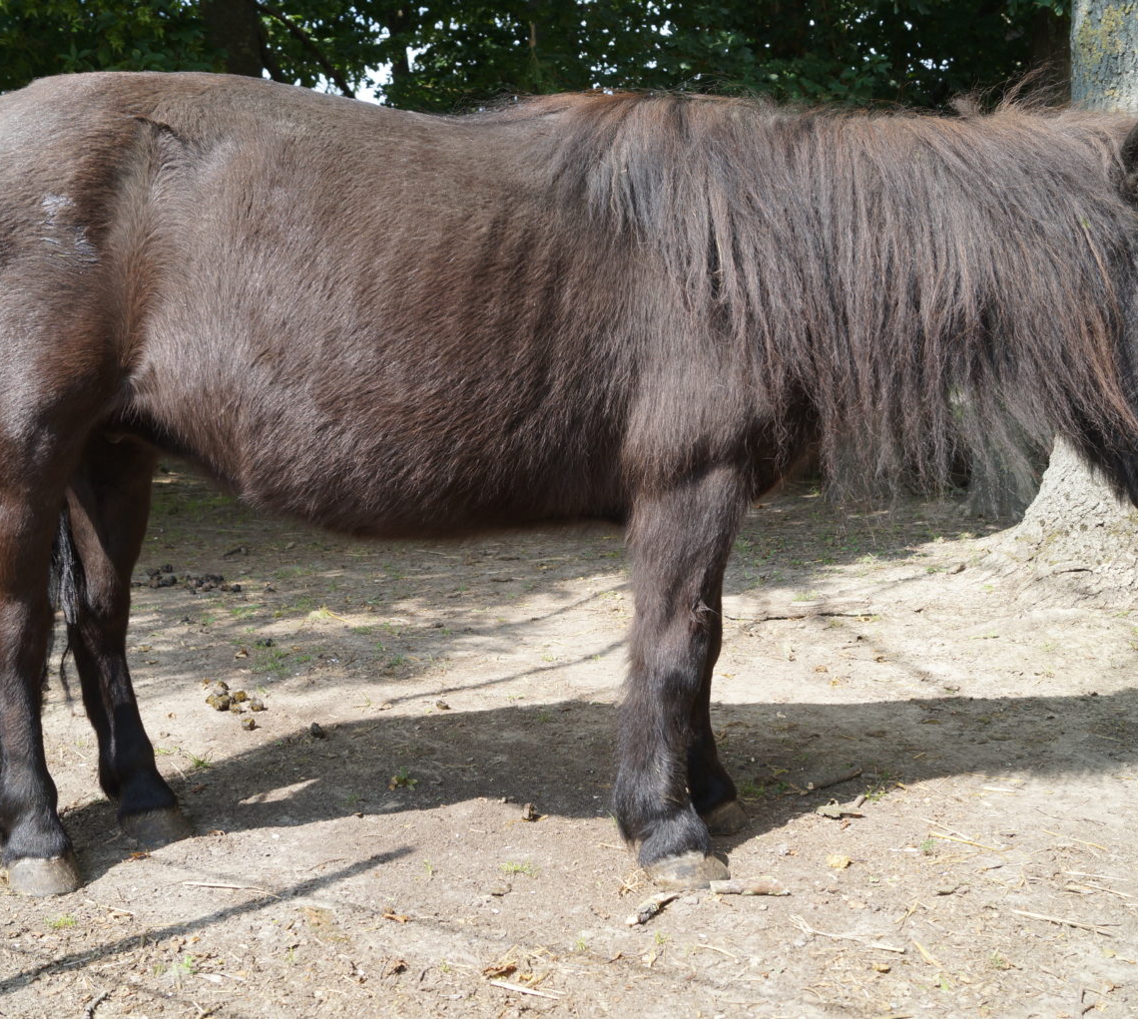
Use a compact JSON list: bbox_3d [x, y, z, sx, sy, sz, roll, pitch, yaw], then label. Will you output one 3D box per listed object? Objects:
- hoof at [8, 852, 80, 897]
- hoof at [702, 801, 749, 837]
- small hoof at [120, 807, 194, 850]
[{"bbox_3d":[-0.692,0.469,1.679,0.097,0.048,0.088,0,7,4],"label":"hoof"},{"bbox_3d":[0.214,0.444,1.893,0.108,0.047,0.096,-1,7,-8],"label":"hoof"},{"bbox_3d":[-0.599,0.450,1.850,0.103,0.046,0.092,-2,7,-14],"label":"small hoof"}]

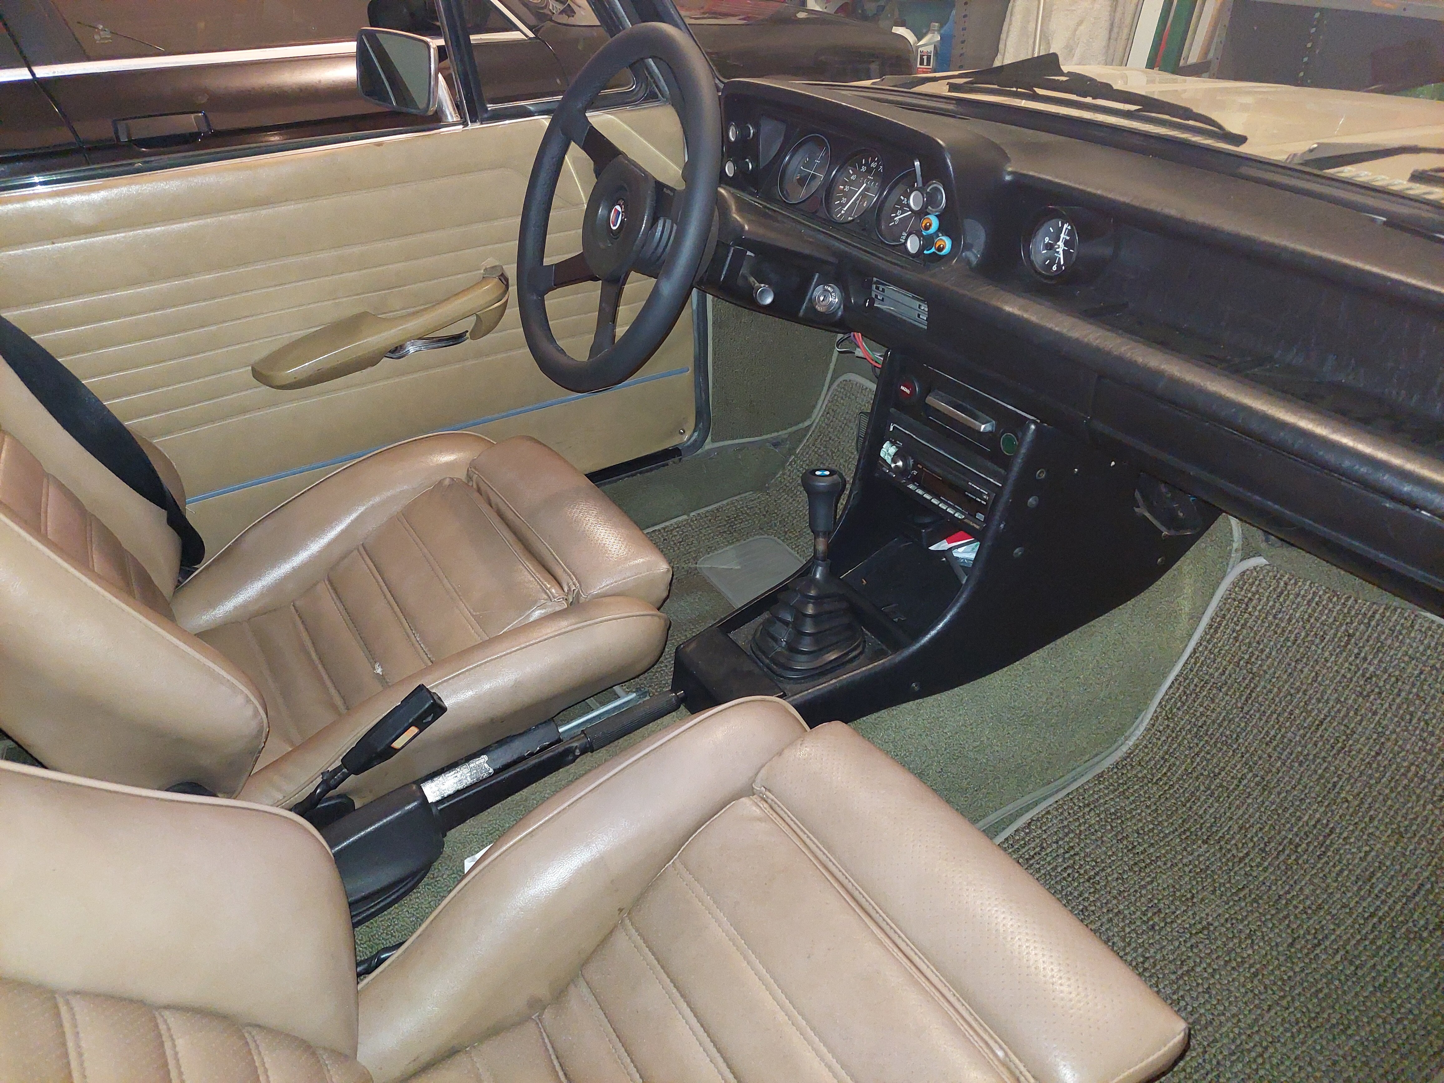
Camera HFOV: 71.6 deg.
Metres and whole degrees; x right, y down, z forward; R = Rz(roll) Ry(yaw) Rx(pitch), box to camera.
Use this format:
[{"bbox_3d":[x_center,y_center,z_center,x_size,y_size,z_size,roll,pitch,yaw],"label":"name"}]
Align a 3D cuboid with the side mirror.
[{"bbox_3d":[-0.427,-0.635,1.353,0.130,0.092,0.050,15,29,23],"label":"side mirror"}]

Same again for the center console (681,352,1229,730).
[{"bbox_3d":[0.283,-0.037,1.175,0.730,0.360,0.225,-21,38,-26],"label":"center console"}]

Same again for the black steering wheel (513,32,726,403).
[{"bbox_3d":[-0.105,-0.351,1.087,0.085,0.387,0.387,6,24,-38],"label":"black steering wheel"}]

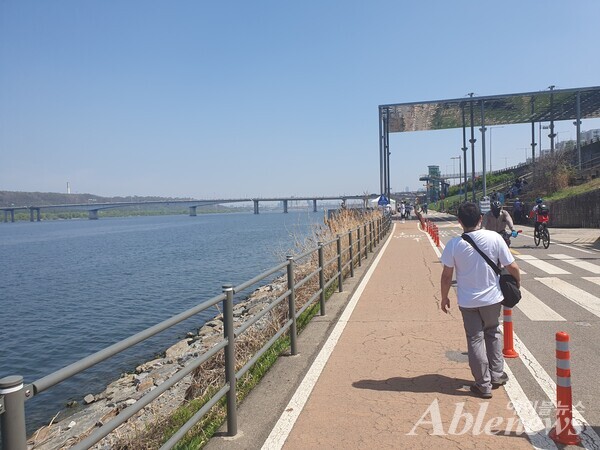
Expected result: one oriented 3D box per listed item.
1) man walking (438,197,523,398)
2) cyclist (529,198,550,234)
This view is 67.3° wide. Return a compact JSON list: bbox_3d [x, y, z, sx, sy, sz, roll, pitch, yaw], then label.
[{"bbox_3d":[1.634,0.647,4.116,0.660,1.700,0.500,-2,2,15],"label":"man walking"},{"bbox_3d":[8.043,-0.243,15.200,0.580,1.320,0.850,-2,2,14],"label":"cyclist"}]

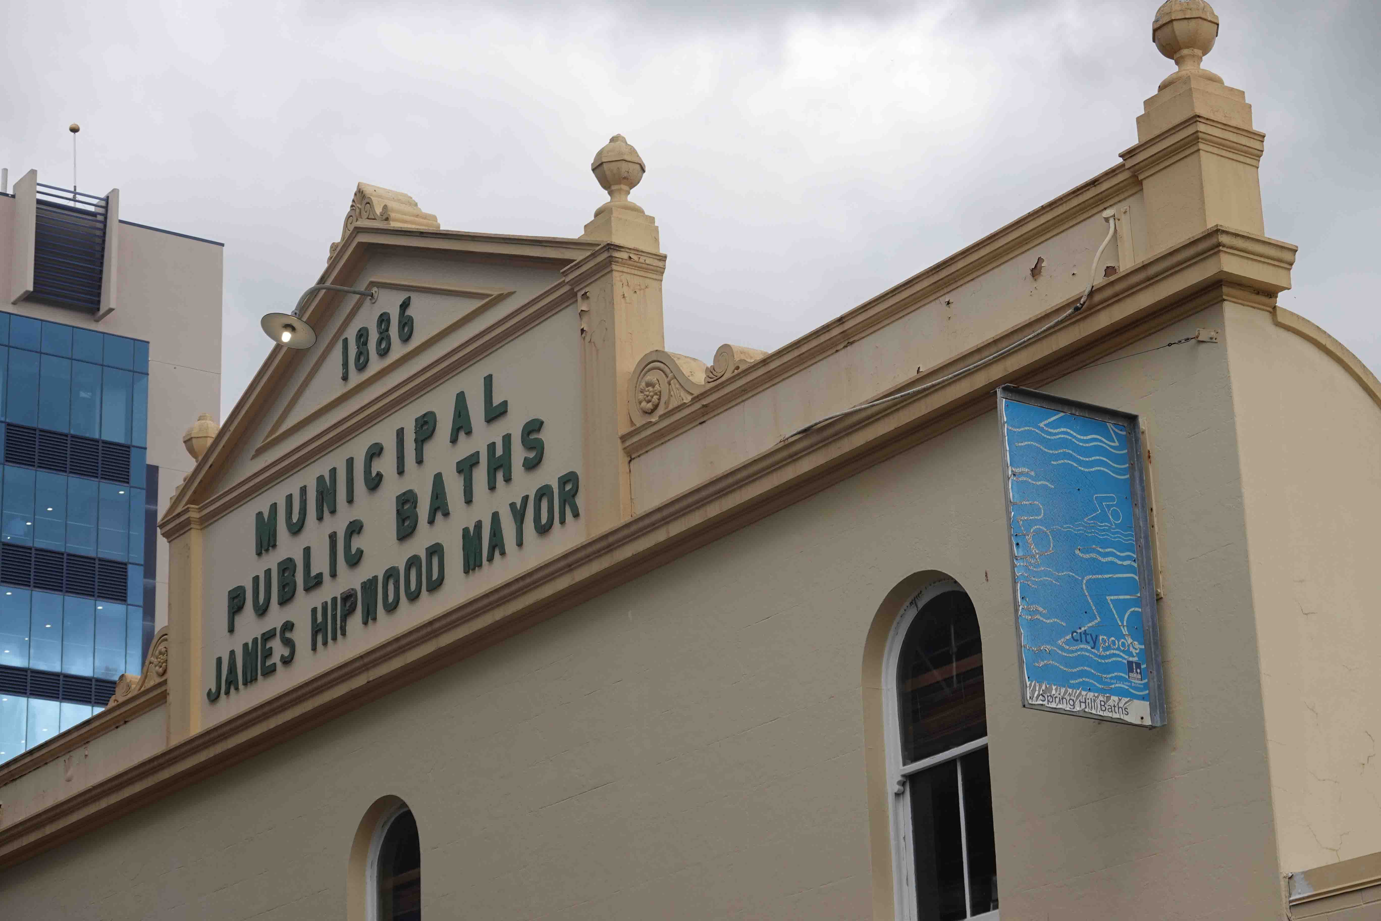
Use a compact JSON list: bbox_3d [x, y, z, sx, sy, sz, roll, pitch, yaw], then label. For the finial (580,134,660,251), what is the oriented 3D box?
[{"bbox_3d":[-0.442,-1.647,18.983,0.359,0.858,0.383,11,-23,-33],"label":"finial"}]

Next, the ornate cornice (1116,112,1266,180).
[{"bbox_3d":[2.445,-1.429,14.710,0.456,0.204,0.541,11,-23,-33],"label":"ornate cornice"}]

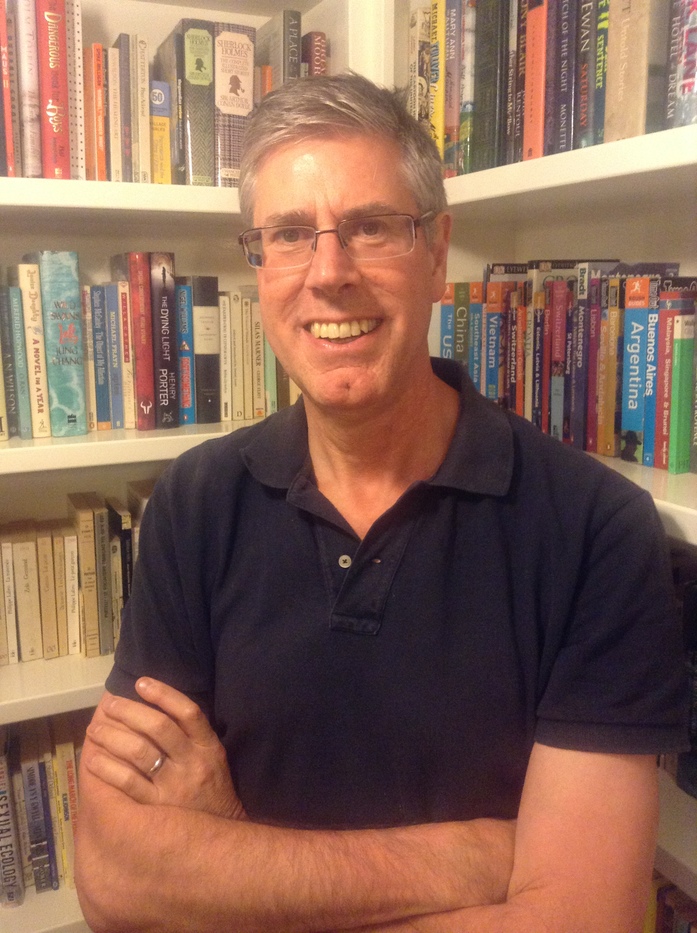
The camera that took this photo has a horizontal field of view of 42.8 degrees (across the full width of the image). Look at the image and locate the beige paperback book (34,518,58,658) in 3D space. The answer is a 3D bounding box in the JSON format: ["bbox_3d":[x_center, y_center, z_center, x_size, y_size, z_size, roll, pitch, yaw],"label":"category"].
[{"bbox_3d":[-0.447,0.179,1.304,0.020,0.178,0.111,-5,12,-24],"label":"beige paperback book"}]

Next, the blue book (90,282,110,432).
[{"bbox_3d":[-0.370,-0.159,1.287,0.019,0.197,0.129,-5,12,-25],"label":"blue book"}]

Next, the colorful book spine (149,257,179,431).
[{"bbox_3d":[-0.286,-0.185,1.299,0.032,0.240,0.158,-5,12,-24],"label":"colorful book spine"}]

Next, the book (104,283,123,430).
[{"bbox_3d":[-0.349,-0.161,1.286,0.019,0.199,0.128,-5,12,-24],"label":"book"}]

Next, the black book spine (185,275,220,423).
[{"bbox_3d":[-0.233,-0.178,1.349,0.036,0.210,0.133,-5,12,-25],"label":"black book spine"}]

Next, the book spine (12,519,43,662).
[{"bbox_3d":[-0.484,0.185,1.326,0.030,0.177,0.116,-5,12,-25],"label":"book spine"}]

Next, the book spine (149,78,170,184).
[{"bbox_3d":[-0.278,-0.454,1.253,0.034,0.146,0.100,-5,12,-24],"label":"book spine"}]

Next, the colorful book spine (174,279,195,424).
[{"bbox_3d":[-0.262,-0.170,1.337,0.023,0.198,0.129,-5,12,-25],"label":"colorful book spine"}]

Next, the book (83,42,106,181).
[{"bbox_3d":[-0.345,-0.461,1.201,0.013,0.179,0.112,-5,12,-24],"label":"book"}]

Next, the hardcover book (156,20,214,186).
[{"bbox_3d":[-0.233,-0.502,1.280,0.042,0.223,0.150,-5,12,-25],"label":"hardcover book"}]

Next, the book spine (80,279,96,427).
[{"bbox_3d":[-0.384,-0.158,1.281,0.011,0.198,0.129,-5,12,-25],"label":"book spine"}]

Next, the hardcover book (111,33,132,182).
[{"bbox_3d":[-0.318,-0.474,1.224,0.014,0.197,0.128,-5,12,-24],"label":"hardcover book"}]

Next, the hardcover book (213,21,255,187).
[{"bbox_3d":[-0.184,-0.498,1.275,0.059,0.222,0.148,-5,12,-24],"label":"hardcover book"}]

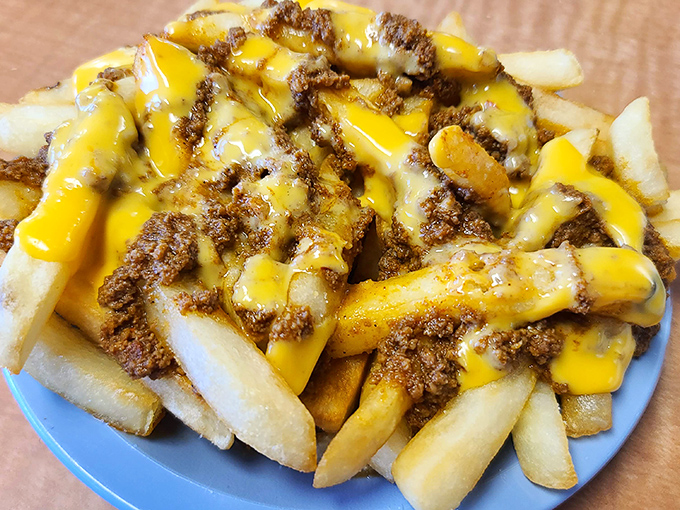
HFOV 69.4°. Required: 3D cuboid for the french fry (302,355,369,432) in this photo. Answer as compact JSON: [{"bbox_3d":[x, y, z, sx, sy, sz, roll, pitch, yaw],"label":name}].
[{"bbox_3d":[0.000,0.036,0.147,0.015,0.013,0.029,19,86,11],"label":"french fry"}]

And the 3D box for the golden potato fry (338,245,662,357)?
[{"bbox_3d":[0.045,0.014,0.141,0.092,0.017,0.019,-5,56,-2],"label":"golden potato fry"}]

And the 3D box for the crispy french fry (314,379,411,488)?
[{"bbox_3d":[0.006,0.044,0.132,0.013,0.013,0.035,35,87,20],"label":"crispy french fry"}]

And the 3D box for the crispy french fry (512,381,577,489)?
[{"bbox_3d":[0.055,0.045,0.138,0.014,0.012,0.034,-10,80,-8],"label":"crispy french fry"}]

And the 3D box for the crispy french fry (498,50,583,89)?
[{"bbox_3d":[0.084,-0.083,0.218,0.040,0.013,0.015,5,56,6],"label":"crispy french fry"}]

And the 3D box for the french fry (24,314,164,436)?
[{"bbox_3d":[-0.077,0.036,0.149,0.049,0.013,0.013,27,34,13],"label":"french fry"}]

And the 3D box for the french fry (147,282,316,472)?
[{"bbox_3d":[-0.029,0.033,0.133,0.056,0.014,0.018,47,65,3],"label":"french fry"}]

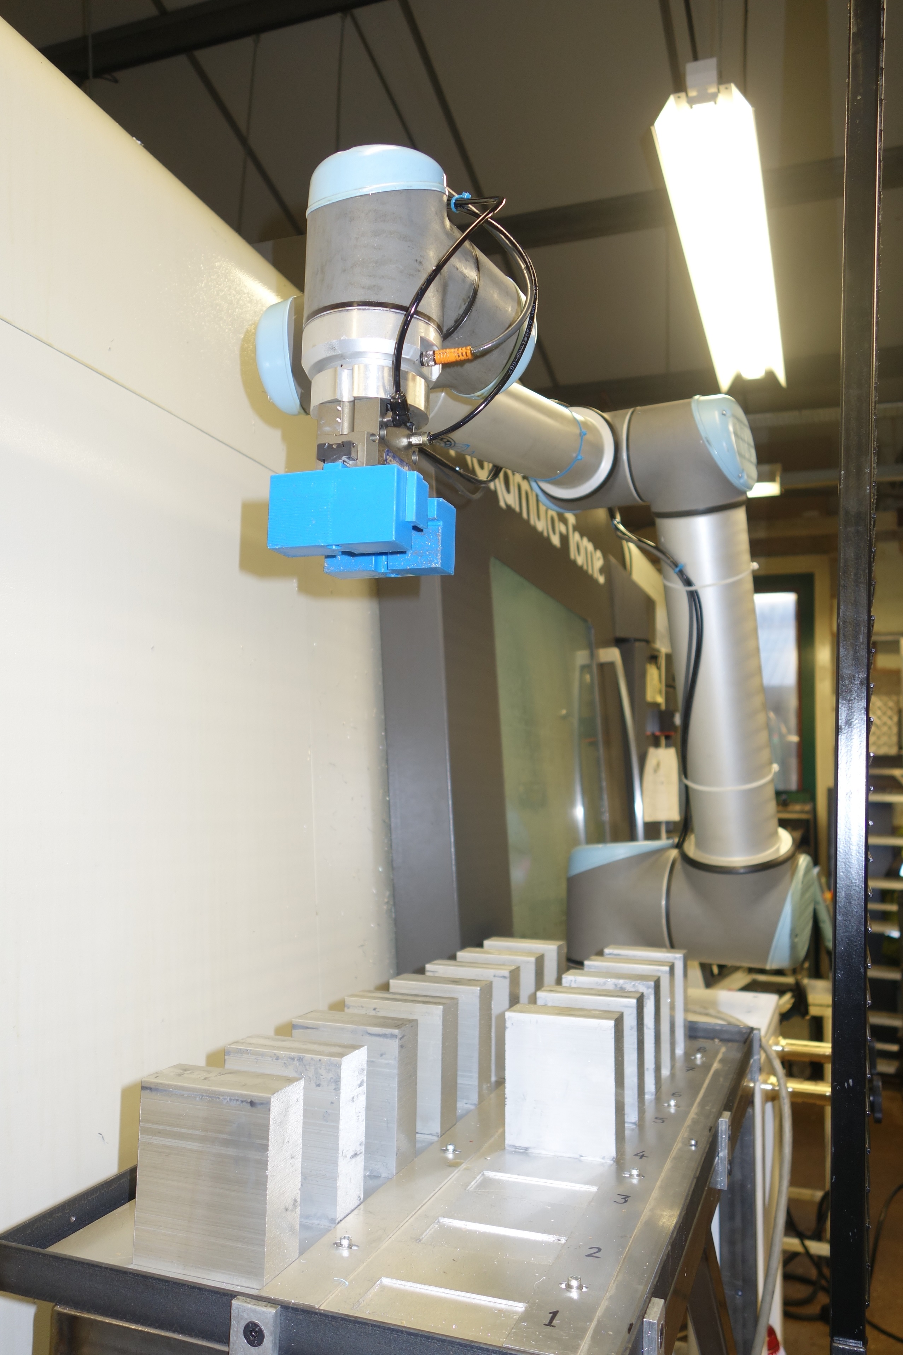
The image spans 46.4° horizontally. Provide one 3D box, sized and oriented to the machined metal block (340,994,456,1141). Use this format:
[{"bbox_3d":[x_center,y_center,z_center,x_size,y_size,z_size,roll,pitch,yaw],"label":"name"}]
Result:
[{"bbox_3d":[-0.044,0.336,0.920,0.091,0.109,0.040,-2,-7,20],"label":"machined metal block"}]

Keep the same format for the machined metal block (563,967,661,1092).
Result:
[{"bbox_3d":[0.165,0.366,1.084,0.095,0.114,0.037,-1,-7,20],"label":"machined metal block"}]

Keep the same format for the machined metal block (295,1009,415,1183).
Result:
[{"bbox_3d":[-0.077,0.326,0.830,0.091,0.109,0.040,-2,-7,20],"label":"machined metal block"}]

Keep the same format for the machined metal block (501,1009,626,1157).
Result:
[{"bbox_3d":[0.097,0.344,0.899,0.095,0.114,0.037,-1,-7,20],"label":"machined metal block"}]

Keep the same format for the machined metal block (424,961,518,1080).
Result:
[{"bbox_3d":[0.023,0.369,1.133,0.094,0.114,0.041,-1,-7,20],"label":"machined metal block"}]

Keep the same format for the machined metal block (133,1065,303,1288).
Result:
[{"bbox_3d":[-0.143,0.305,0.650,0.091,0.109,0.040,-2,-7,20],"label":"machined metal block"}]

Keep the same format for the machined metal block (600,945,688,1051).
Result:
[{"bbox_3d":[0.235,0.387,1.270,0.095,0.114,0.037,-1,-7,20],"label":"machined metal block"}]

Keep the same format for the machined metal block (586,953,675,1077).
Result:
[{"bbox_3d":[0.192,0.362,1.131,0.091,0.110,0.037,-2,-7,20],"label":"machined metal block"}]

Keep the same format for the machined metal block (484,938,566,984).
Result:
[{"bbox_3d":[0.091,0.390,1.319,0.094,0.114,0.041,-1,-7,20],"label":"machined metal block"}]

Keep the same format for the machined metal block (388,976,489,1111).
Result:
[{"bbox_3d":[-0.011,0.358,1.039,0.094,0.114,0.041,-1,-7,20],"label":"machined metal block"}]

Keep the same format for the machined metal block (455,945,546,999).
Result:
[{"bbox_3d":[0.055,0.367,1.189,0.091,0.109,0.040,-2,-7,20],"label":"machined metal block"}]

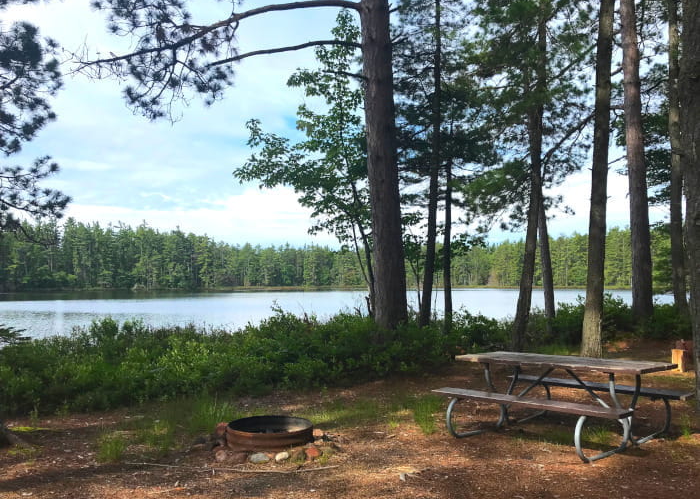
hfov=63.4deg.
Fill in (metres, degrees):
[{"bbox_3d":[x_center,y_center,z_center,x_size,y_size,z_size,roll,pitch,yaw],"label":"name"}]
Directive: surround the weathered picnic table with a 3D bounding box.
[{"bbox_3d":[2.022,1.441,5.496,1.560,0.735,1.870,4,-7,-41],"label":"weathered picnic table"}]

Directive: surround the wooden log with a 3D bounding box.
[{"bbox_3d":[5.910,1.985,10.100,0.290,0.410,0.270,-3,-5,37],"label":"wooden log"}]

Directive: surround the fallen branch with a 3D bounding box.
[{"bbox_3d":[-0.964,1.708,4.476,1.750,0.045,0.240,-1,-5,4],"label":"fallen branch"}]

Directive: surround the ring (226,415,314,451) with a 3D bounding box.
[{"bbox_3d":[-0.756,1.741,5.402,0.810,0.165,0.810,0,-5,0],"label":"ring"}]

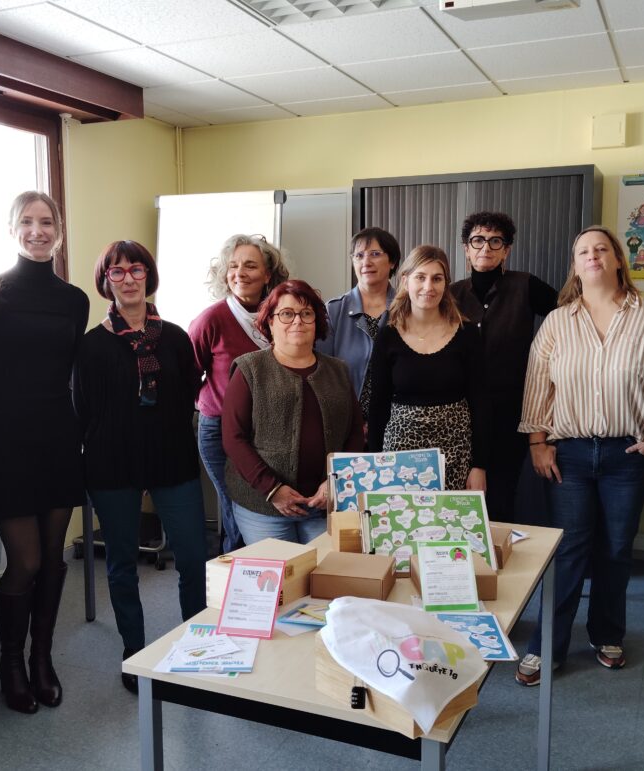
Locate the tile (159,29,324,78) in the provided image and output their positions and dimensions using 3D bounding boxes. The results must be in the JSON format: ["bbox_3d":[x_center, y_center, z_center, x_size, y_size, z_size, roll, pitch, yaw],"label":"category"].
[{"bbox_3d":[-0.351,-1.468,3.678,0.600,0.020,0.600,3,7,24],"label":"tile"}]

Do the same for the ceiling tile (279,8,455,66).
[{"bbox_3d":[0.204,-1.434,3.412,0.598,0.023,0.591,3,7,24],"label":"ceiling tile"}]

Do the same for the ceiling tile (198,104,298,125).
[{"bbox_3d":[-0.475,-1.594,4.855,0.598,0.023,0.317,3,7,24],"label":"ceiling tile"}]

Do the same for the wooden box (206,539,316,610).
[{"bbox_3d":[-0.128,0.417,1.812,0.137,0.098,0.212,4,8,35],"label":"wooden box"}]

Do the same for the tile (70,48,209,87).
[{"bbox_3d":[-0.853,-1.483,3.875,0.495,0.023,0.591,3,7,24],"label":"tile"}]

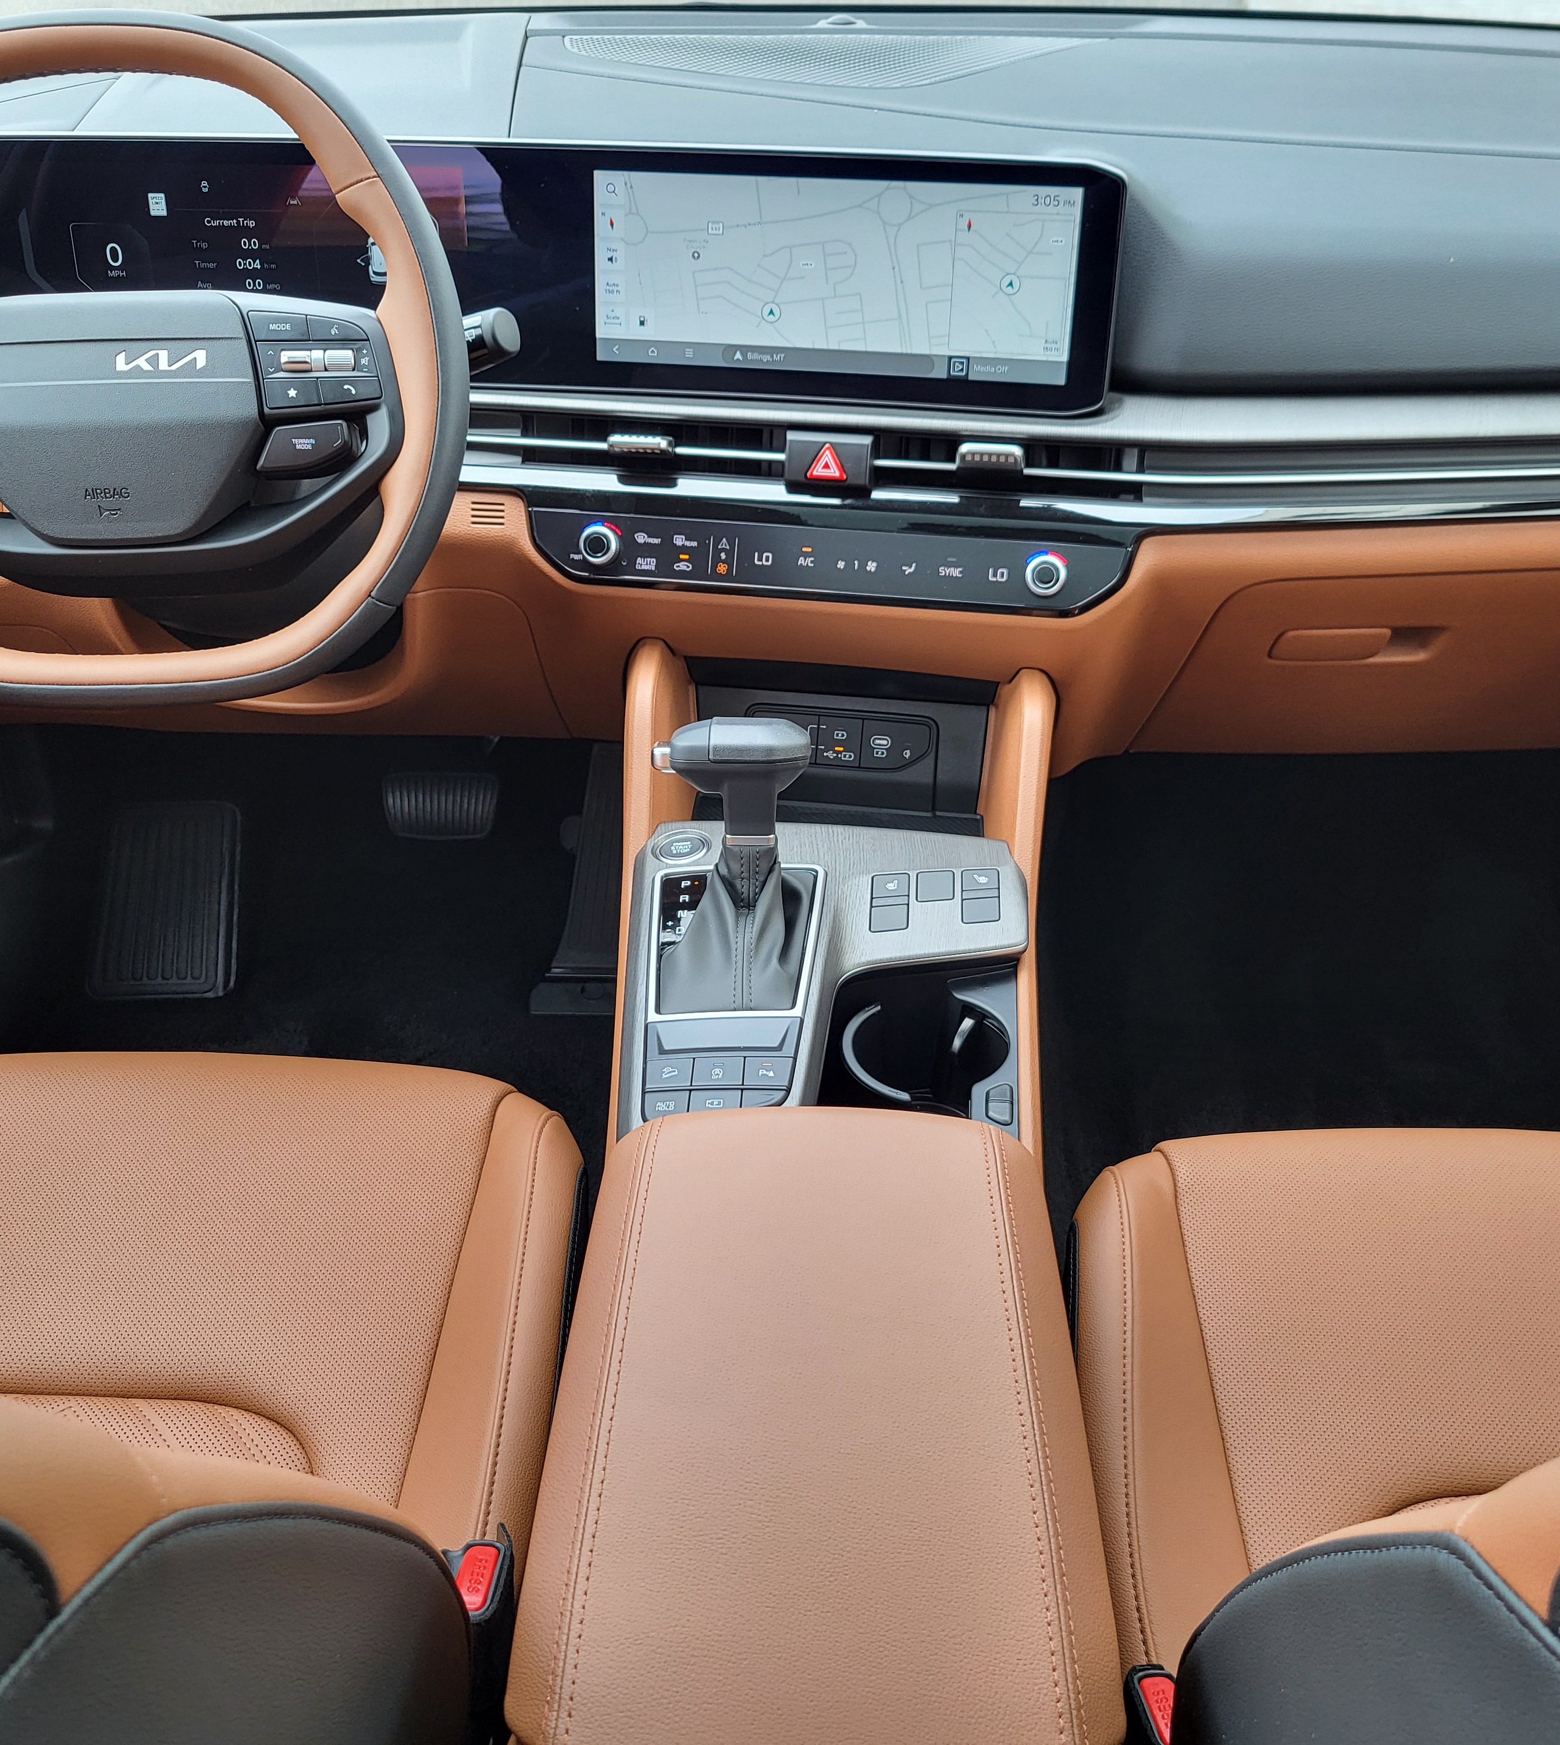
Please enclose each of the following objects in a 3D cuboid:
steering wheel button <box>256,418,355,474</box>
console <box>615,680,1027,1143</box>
[{"bbox_3d":[-0.250,-0.224,0.919,0.047,0.024,0.016,-1,8,2],"label":"steering wheel button"},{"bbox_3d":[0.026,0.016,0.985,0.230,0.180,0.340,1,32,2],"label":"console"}]

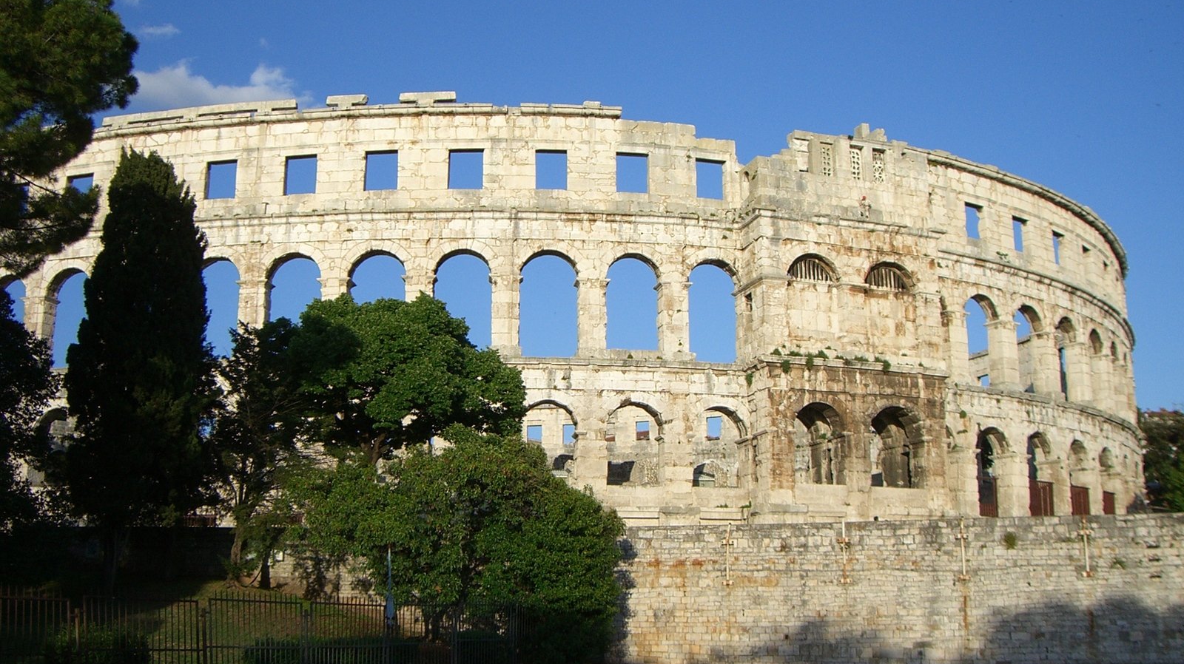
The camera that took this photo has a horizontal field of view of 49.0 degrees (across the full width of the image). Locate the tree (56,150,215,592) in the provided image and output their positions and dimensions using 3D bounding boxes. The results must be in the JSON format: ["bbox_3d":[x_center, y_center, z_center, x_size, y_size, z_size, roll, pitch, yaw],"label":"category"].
[{"bbox_3d":[-12.004,0.772,34.307,4.144,11.931,4.144,5,-15,-19],"label":"tree"}]

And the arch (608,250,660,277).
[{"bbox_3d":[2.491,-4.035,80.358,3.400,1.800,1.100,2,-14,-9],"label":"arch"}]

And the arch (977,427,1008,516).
[{"bbox_3d":[26.590,9.612,87.412,3.390,6.260,1.200,9,-15,-33],"label":"arch"}]

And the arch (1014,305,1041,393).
[{"bbox_3d":[30.359,1.311,91.010,3.456,6.457,1.000,11,-18,-38],"label":"arch"}]

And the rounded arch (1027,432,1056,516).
[{"bbox_3d":[30.552,9.998,89.653,3.500,6.100,1.300,11,-17,-38],"label":"rounded arch"}]

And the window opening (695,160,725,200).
[{"bbox_3d":[7.485,-9.541,82.556,1.980,2.570,0.700,3,-14,-13],"label":"window opening"}]

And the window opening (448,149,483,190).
[{"bbox_3d":[-7.812,-10.011,81.038,2.170,2.610,0.700,0,-13,0],"label":"window opening"}]

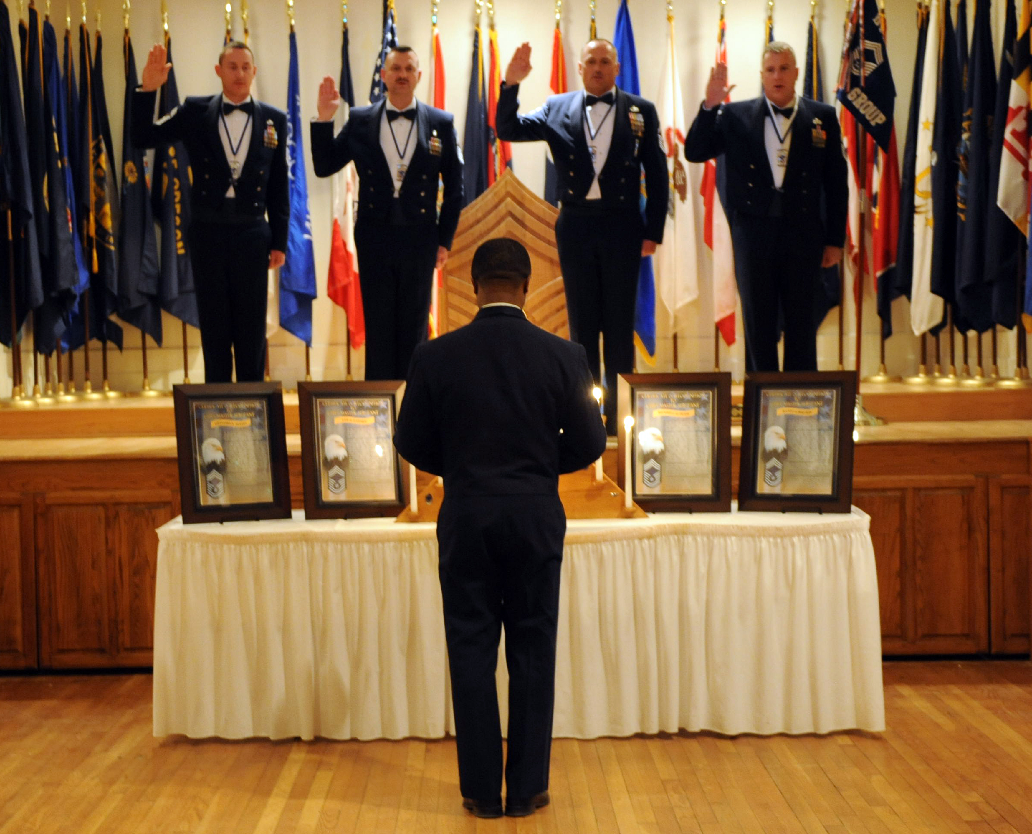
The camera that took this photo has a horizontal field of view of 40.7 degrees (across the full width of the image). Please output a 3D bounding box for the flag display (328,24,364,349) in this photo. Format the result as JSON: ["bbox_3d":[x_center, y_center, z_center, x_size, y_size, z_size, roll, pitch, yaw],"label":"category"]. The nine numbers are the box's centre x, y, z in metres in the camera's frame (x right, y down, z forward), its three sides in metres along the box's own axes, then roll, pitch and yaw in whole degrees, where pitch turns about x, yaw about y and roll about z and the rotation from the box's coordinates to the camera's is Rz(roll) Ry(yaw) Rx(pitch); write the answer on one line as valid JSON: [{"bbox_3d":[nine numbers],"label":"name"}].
[{"bbox_3d":[-0.987,-1.346,8.108,0.250,1.900,0.200,-1,4,-1],"label":"flag display"}]

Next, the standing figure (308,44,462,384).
[{"bbox_3d":[-0.577,-0.794,6.289,0.670,1.790,0.390,-1,4,-2],"label":"standing figure"}]

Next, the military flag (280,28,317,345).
[{"bbox_3d":[-1.265,-1.342,8.101,0.240,1.850,0.200,-1,4,-1],"label":"military flag"}]

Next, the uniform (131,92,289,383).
[{"bbox_3d":[-1.380,-0.698,6.276,0.680,1.560,0.380,-1,4,-4],"label":"uniform"}]

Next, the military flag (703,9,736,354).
[{"bbox_3d":[1.202,-1.389,8.158,0.240,1.950,0.200,-1,4,-1],"label":"military flag"}]

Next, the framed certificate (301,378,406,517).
[{"bbox_3d":[-0.612,0.124,5.350,0.420,0.530,0.045,-2,-9,-15],"label":"framed certificate"}]

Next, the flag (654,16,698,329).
[{"bbox_3d":[0.937,-1.422,8.149,0.270,1.850,0.200,-1,4,-1],"label":"flag"}]

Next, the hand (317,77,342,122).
[{"bbox_3d":[-0.846,-1.449,6.330,0.115,0.200,0.090,-1,4,-6],"label":"hand"}]

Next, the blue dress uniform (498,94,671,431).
[{"bbox_3d":[0.320,-0.830,6.480,0.780,1.826,0.420,-1,4,-1],"label":"blue dress uniform"}]

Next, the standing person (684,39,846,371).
[{"bbox_3d":[1.138,-0.822,6.329,0.710,1.770,0.390,-1,4,5],"label":"standing person"}]

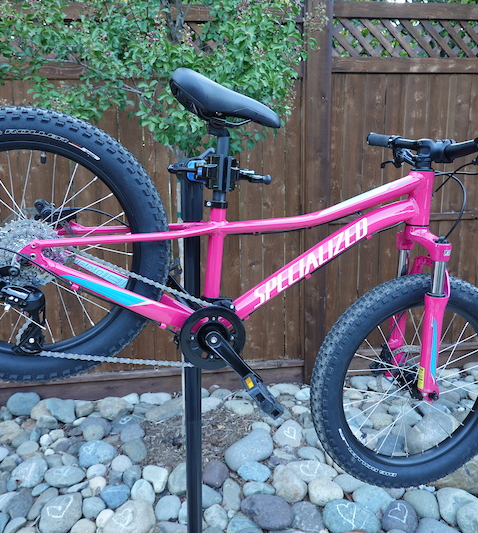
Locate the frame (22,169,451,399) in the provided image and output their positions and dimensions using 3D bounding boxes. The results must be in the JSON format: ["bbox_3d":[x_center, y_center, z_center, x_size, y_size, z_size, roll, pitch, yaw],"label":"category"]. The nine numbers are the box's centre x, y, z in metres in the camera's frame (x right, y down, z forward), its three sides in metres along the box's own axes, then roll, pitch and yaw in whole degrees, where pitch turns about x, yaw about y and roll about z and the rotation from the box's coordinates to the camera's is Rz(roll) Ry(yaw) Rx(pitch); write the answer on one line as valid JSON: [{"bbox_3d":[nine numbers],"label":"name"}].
[{"bbox_3d":[0.088,-0.060,1.143,0.965,0.530,0.160,21,7,-16],"label":"frame"}]

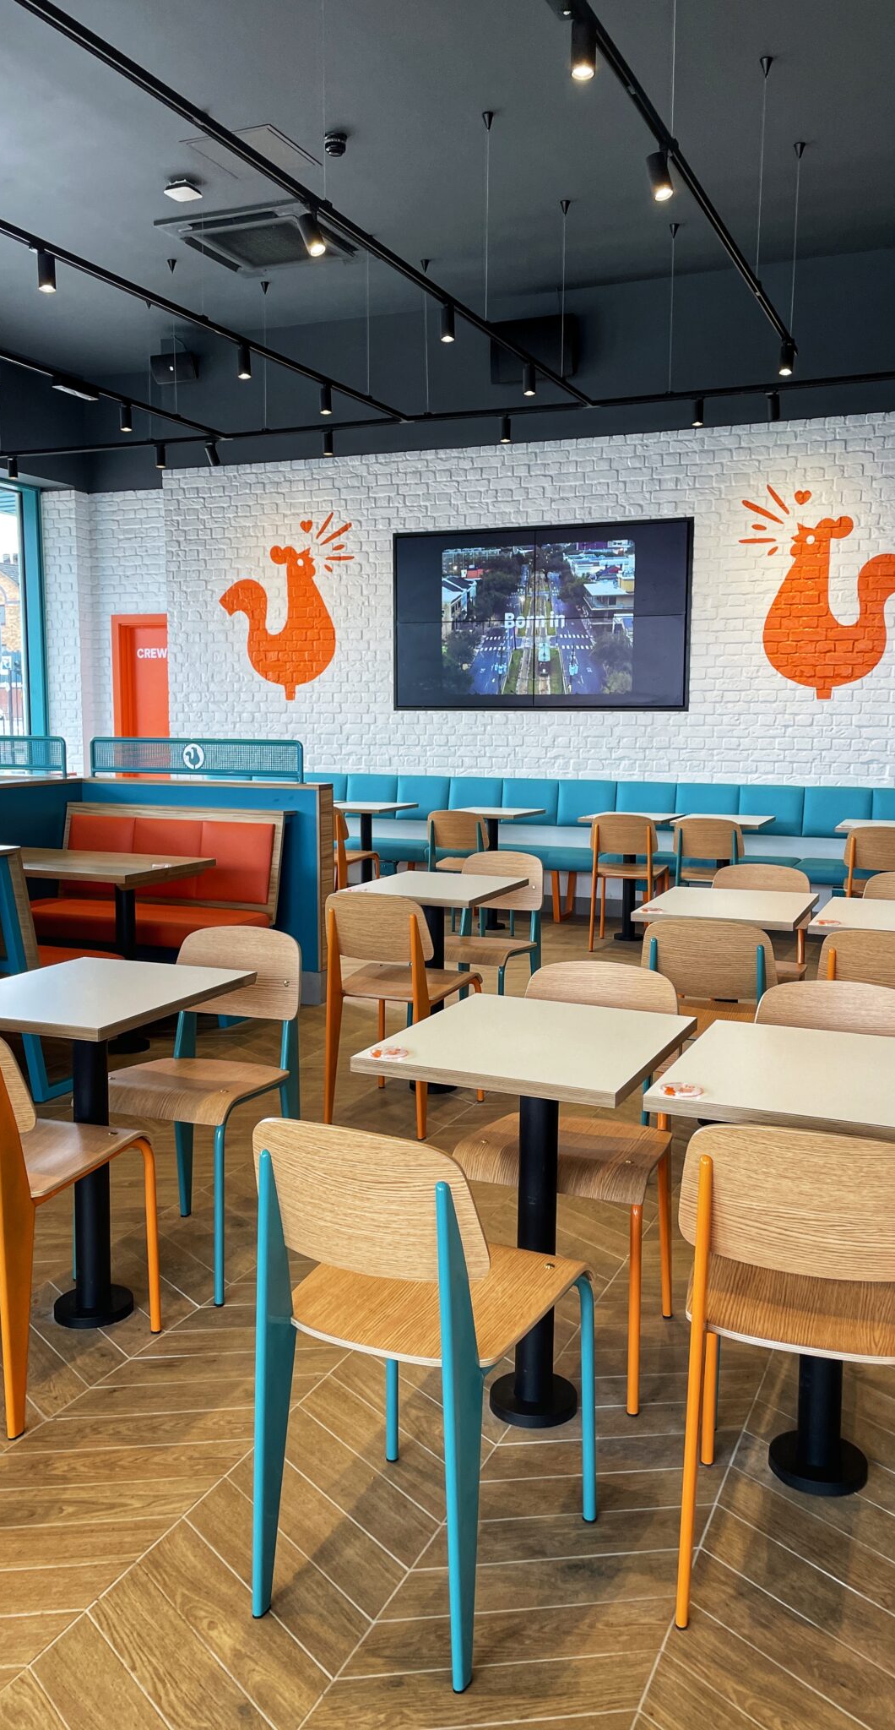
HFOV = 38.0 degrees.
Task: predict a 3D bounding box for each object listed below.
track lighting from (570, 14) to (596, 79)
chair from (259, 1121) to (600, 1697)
[{"bbox_3d":[0.350,-2.115,3.358,0.065,0.142,0.065,0,7,0],"label":"track lighting"},{"bbox_3d":[-0.032,0.738,2.072,0.418,0.802,0.491,4,7,27],"label":"chair"}]

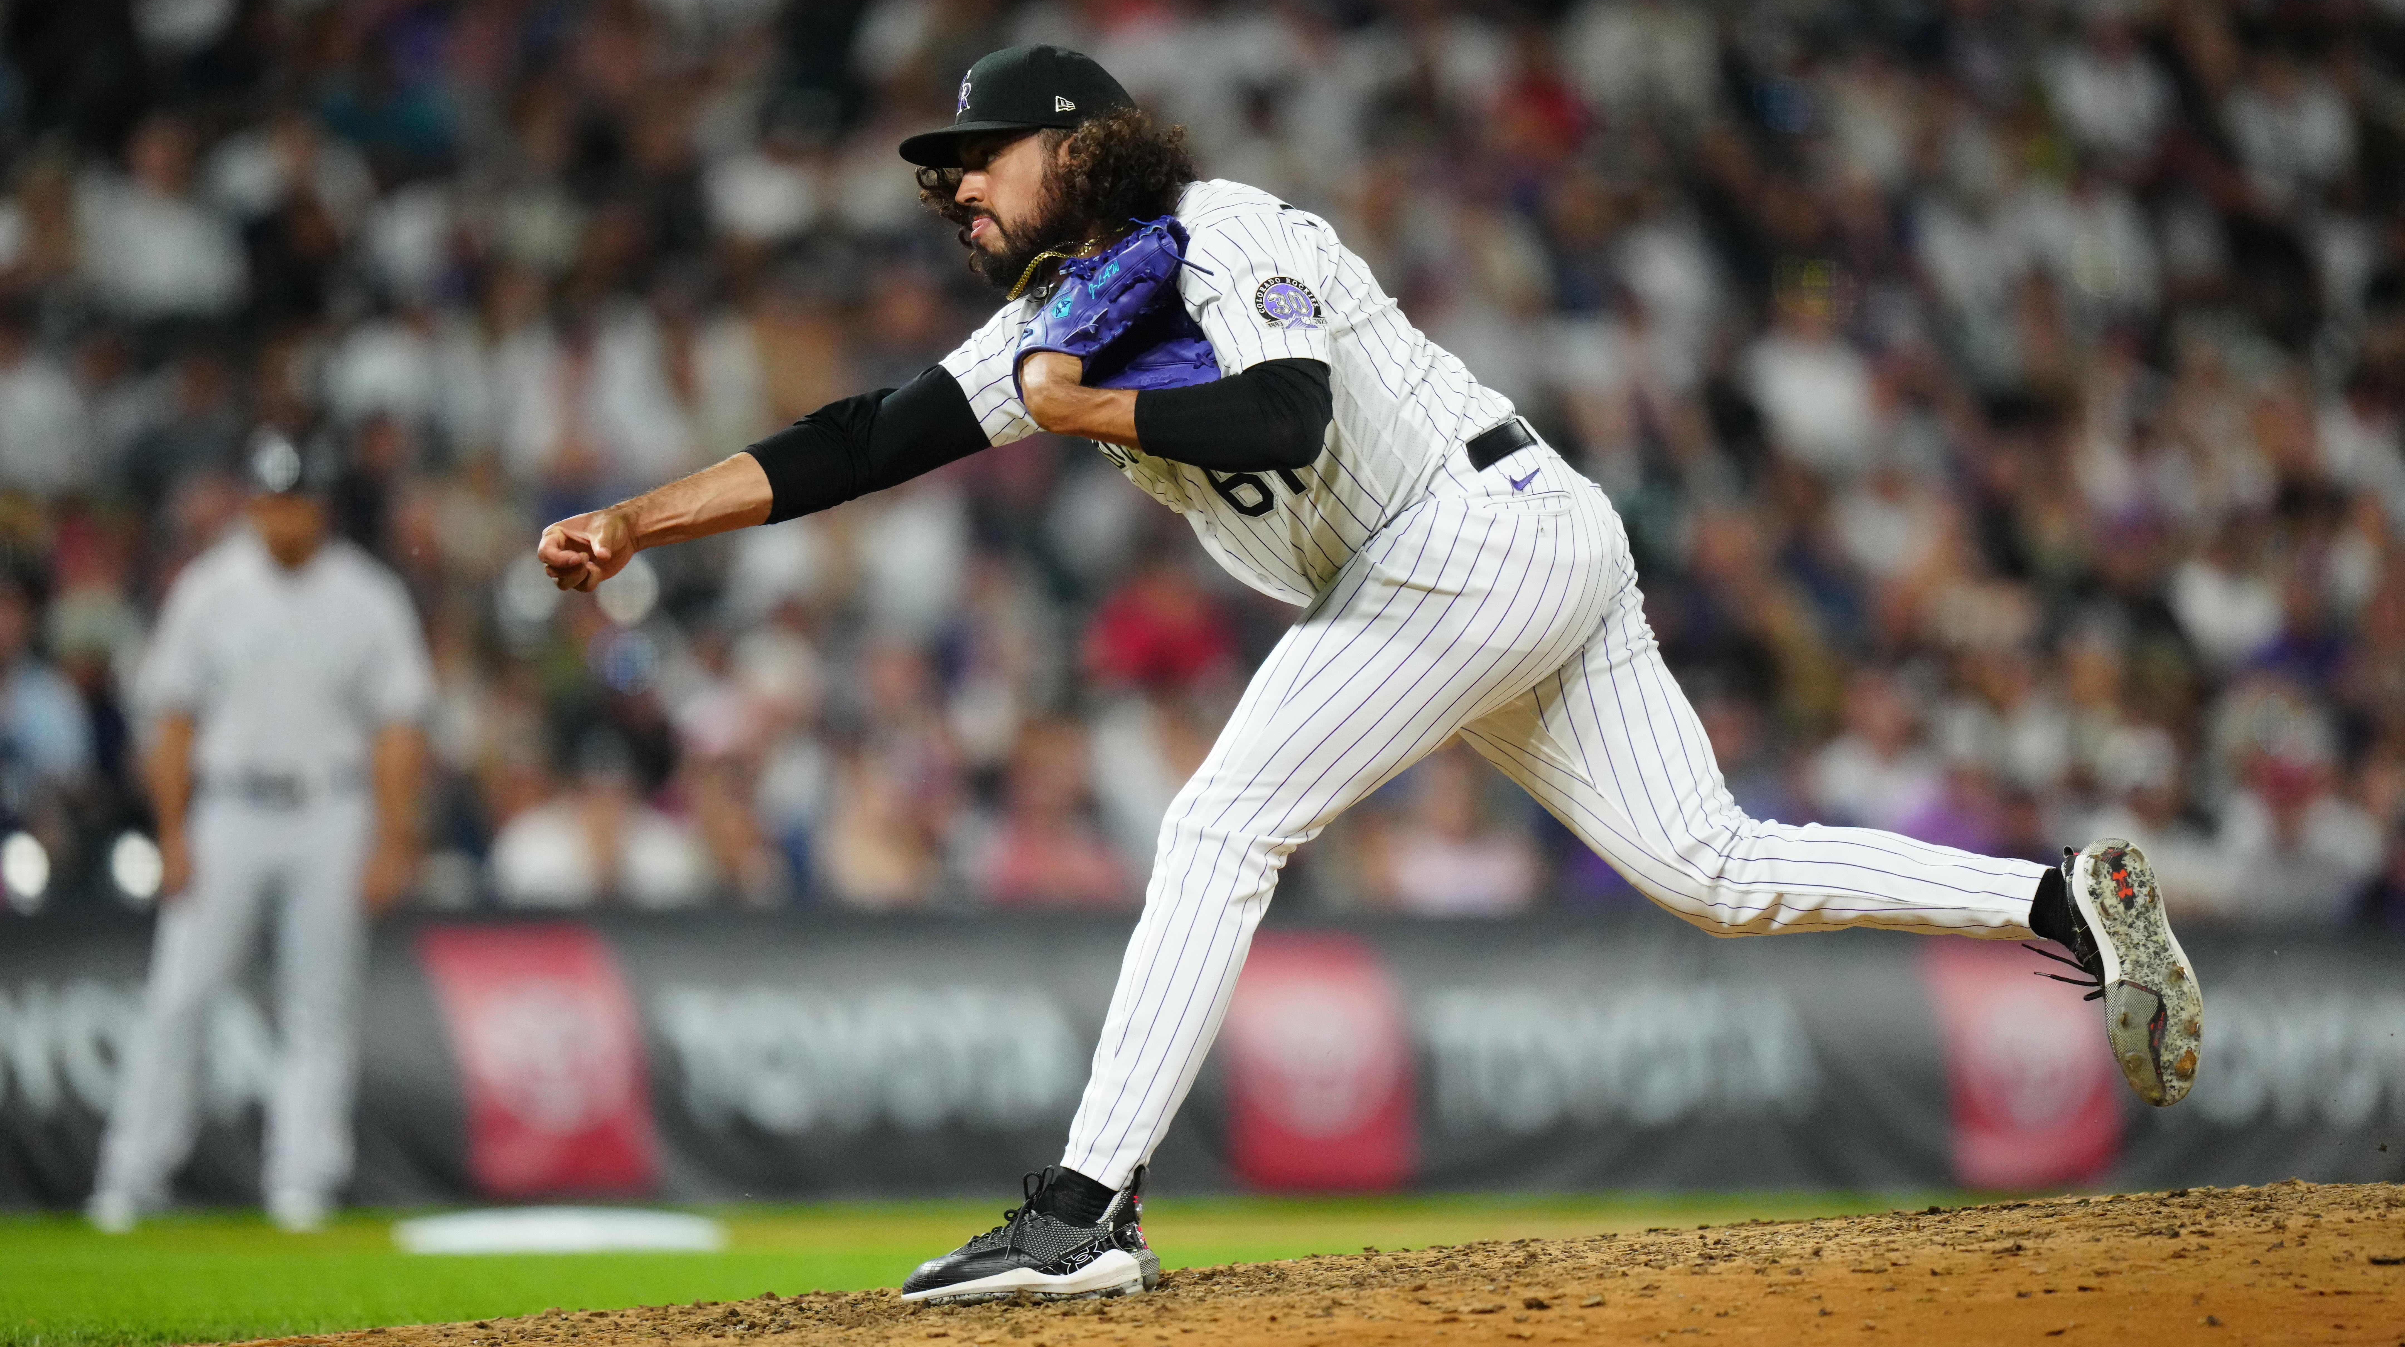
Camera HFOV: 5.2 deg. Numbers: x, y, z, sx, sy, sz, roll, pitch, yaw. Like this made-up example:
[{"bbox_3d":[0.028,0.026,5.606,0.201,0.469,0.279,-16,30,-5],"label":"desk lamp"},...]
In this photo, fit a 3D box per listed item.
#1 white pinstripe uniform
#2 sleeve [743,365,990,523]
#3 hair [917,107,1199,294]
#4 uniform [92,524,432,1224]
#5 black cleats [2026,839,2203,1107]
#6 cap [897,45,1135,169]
[{"bbox_3d":[0.350,0.013,31.800,1.220,1.200,0.620,0,-1,-13],"label":"white pinstripe uniform"},{"bbox_3d":[-0.395,-0.275,31.800,0.300,0.115,0.120,-20,-6,-16],"label":"sleeve"},{"bbox_3d":[-0.171,-0.566,31.800,0.280,0.230,0.250,5,-10,-20],"label":"hair"},{"bbox_3d":[-2.059,0.346,58.500,0.660,1.750,0.380,0,-1,12],"label":"uniform"},{"bbox_3d":[1.083,0.360,31.780,0.118,0.320,0.140,-12,0,-34],"label":"black cleats"},{"bbox_3d":[-0.220,-0.671,31.800,0.270,0.135,0.180,5,-10,-20],"label":"cap"}]

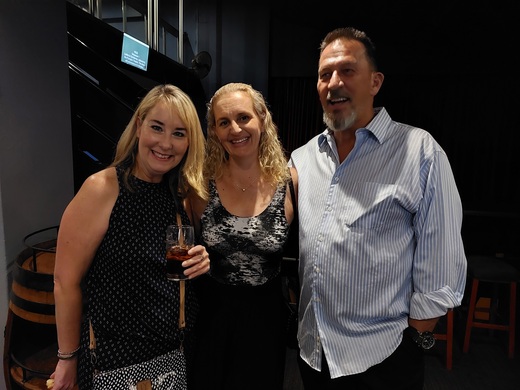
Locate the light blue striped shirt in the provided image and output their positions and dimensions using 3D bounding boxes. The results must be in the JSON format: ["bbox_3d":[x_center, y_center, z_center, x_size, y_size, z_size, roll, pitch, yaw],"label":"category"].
[{"bbox_3d":[0.305,0.115,1.110,0.620,0.780,0.380,3,5,38],"label":"light blue striped shirt"}]

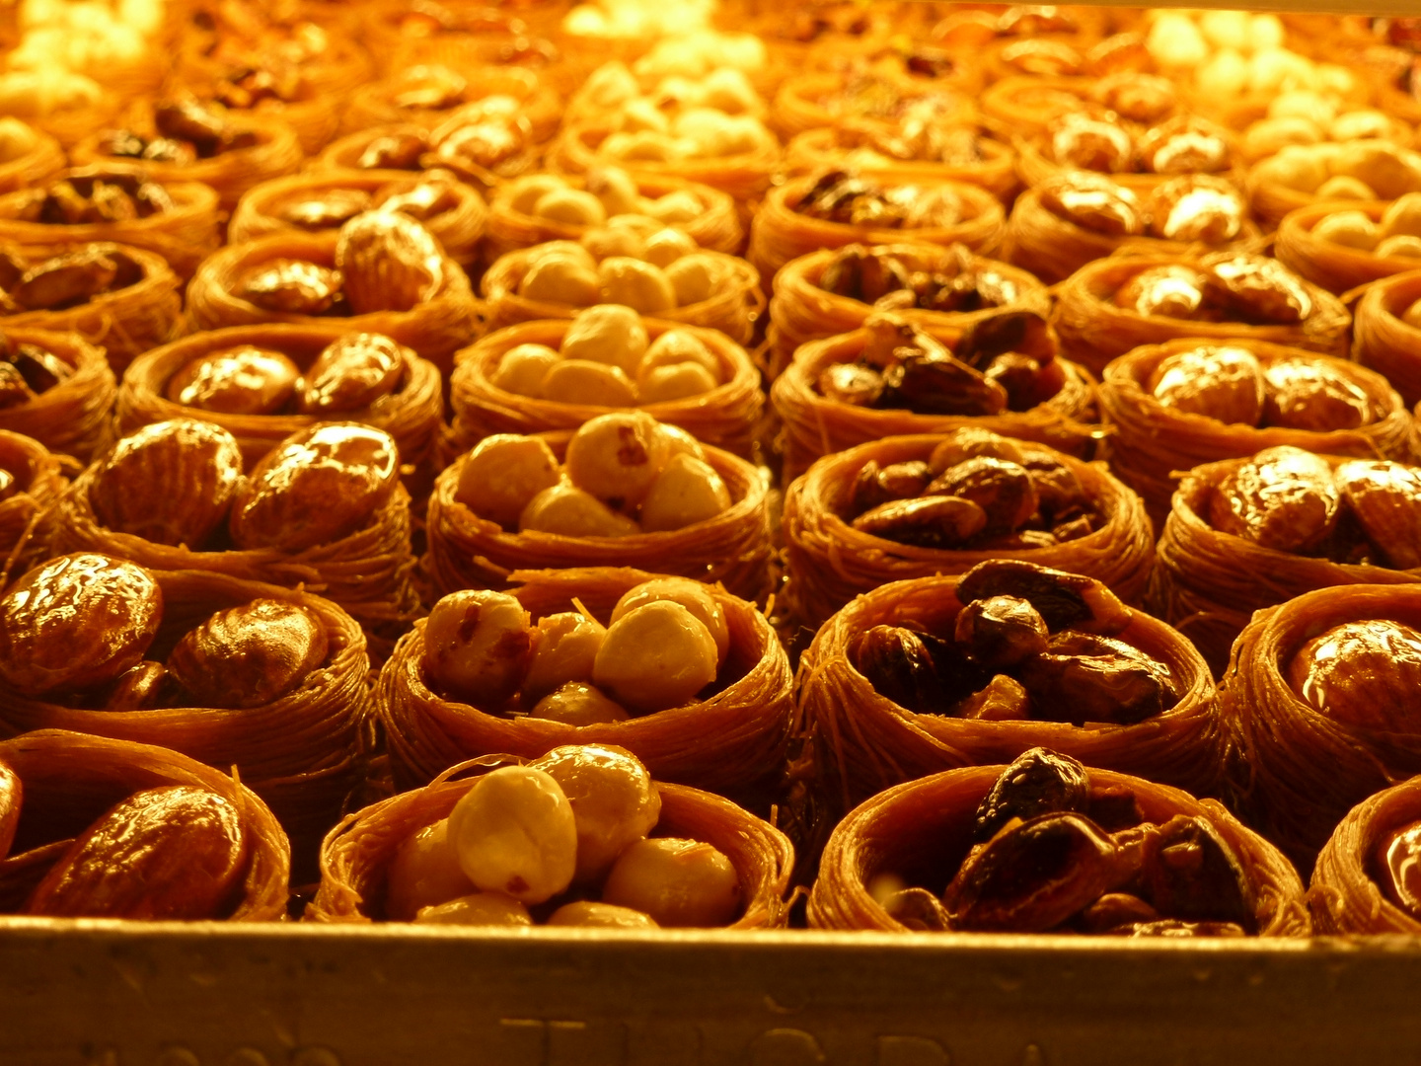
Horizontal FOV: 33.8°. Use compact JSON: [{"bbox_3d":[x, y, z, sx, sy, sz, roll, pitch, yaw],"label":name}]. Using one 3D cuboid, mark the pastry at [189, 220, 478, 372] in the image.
[{"bbox_3d":[-0.067,-0.038,0.420,0.050,0.033,0.050,0,24,0],"label":"pastry"}]

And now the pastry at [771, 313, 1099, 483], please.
[{"bbox_3d":[0.035,-0.016,0.374,0.051,0.028,0.051,1,22,0],"label":"pastry"}]

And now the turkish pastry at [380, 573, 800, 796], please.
[{"bbox_3d":[-0.015,0.021,0.288,0.050,0.030,0.050,0,24,0],"label":"turkish pastry"}]

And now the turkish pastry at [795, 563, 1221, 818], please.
[{"bbox_3d":[0.035,0.024,0.280,0.049,0.026,0.049,1,22,0],"label":"turkish pastry"}]

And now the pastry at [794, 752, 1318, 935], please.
[{"bbox_3d":[0.035,0.041,0.242,0.050,0.033,0.050,0,24,0],"label":"pastry"}]

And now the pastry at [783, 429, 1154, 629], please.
[{"bbox_3d":[0.036,0.004,0.327,0.051,0.028,0.051,1,22,0],"label":"pastry"}]

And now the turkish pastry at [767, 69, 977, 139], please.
[{"bbox_3d":[0.040,-0.098,0.576,0.049,0.026,0.049,1,22,0],"label":"turkish pastry"}]

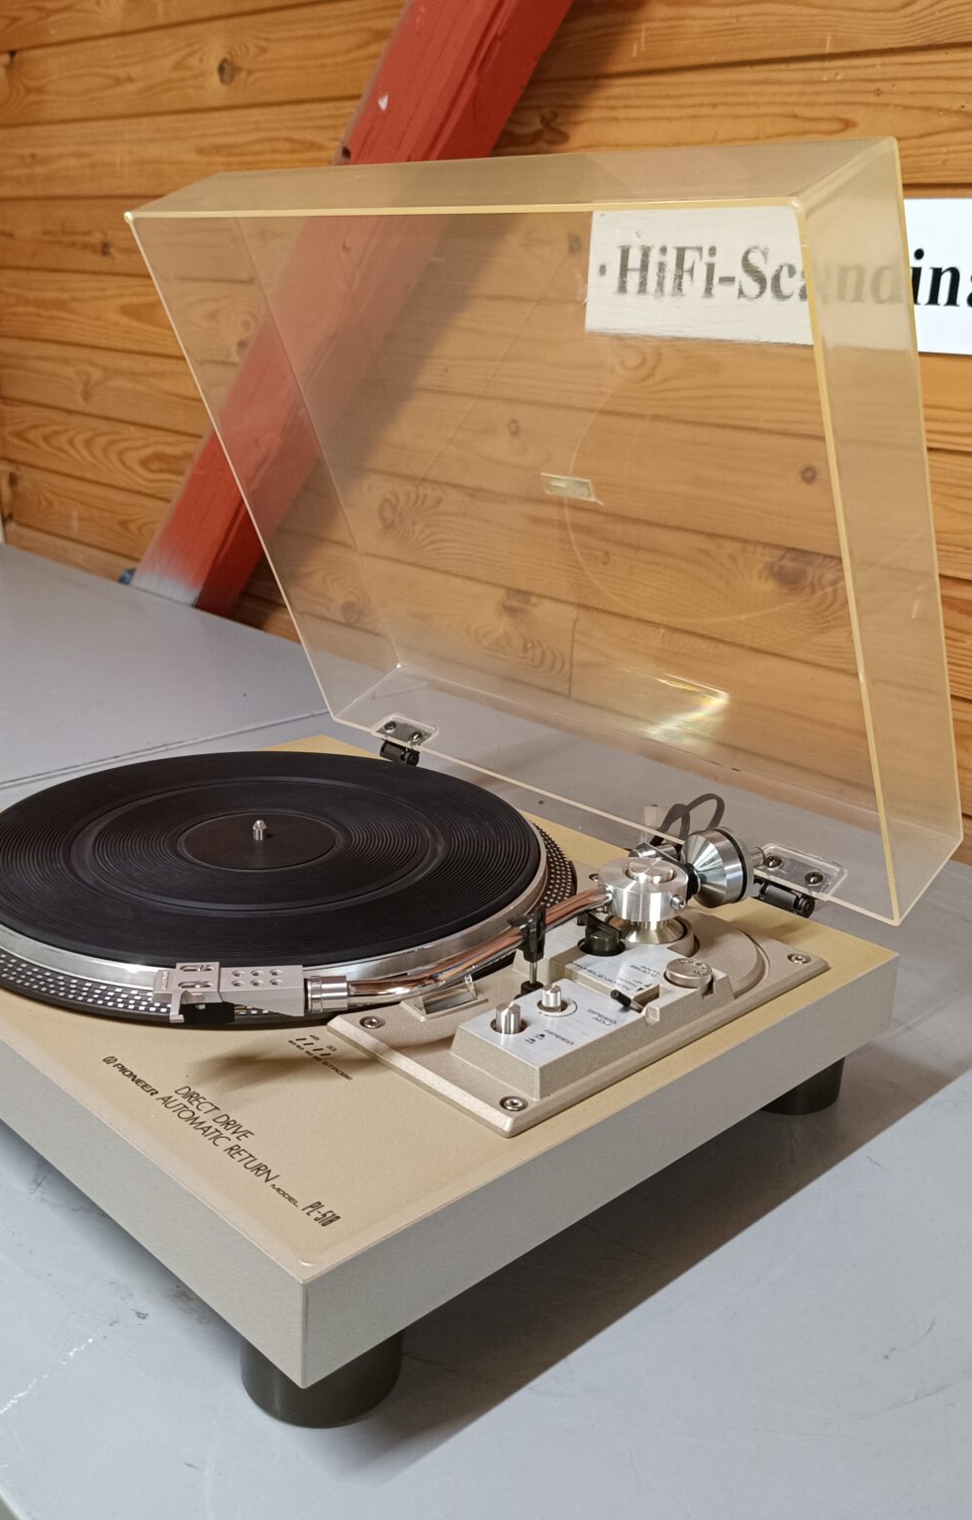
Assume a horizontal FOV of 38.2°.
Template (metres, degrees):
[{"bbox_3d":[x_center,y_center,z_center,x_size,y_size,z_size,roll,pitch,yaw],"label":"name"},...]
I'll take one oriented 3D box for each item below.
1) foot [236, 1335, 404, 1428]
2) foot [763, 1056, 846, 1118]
[{"bbox_3d":[-0.057,0.197,0.488,0.055,0.033,0.055,2,18,-1],"label":"foot"},{"bbox_3d":[0.145,0.143,0.678,0.055,0.033,0.055,-15,25,-42],"label":"foot"}]

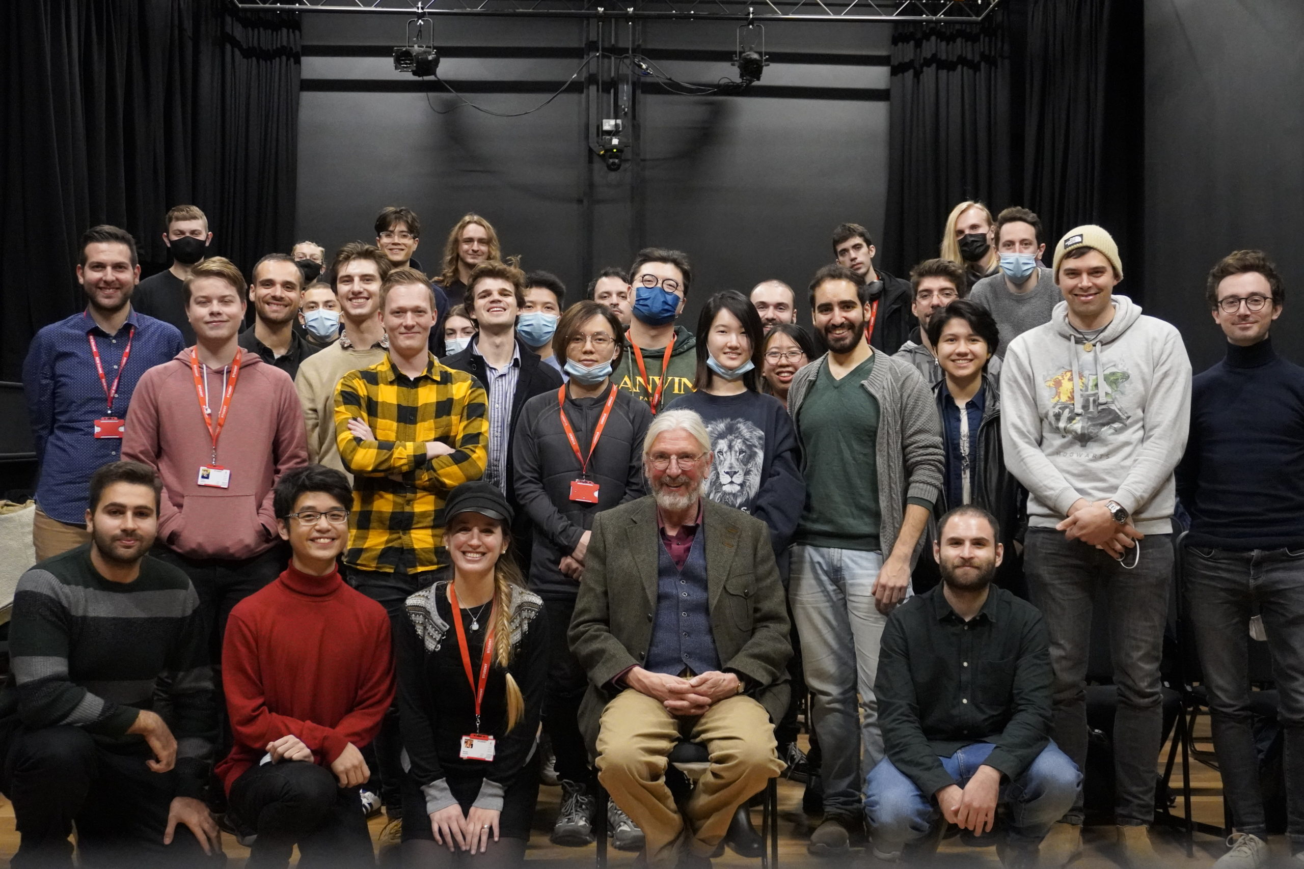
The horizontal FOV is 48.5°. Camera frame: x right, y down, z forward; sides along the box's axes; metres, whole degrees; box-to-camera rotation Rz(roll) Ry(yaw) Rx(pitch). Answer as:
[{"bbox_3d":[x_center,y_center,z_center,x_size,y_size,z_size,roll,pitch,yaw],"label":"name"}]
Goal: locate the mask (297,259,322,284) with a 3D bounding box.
[{"bbox_3d":[-1.502,-0.714,6.350,0.125,0.120,0.090,3,-9,-11],"label":"mask"}]

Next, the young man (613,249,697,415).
[{"bbox_3d":[0.012,0.309,4.780,0.500,1.843,0.340,0,0,-1],"label":"young man"}]

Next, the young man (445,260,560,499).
[{"bbox_3d":[-0.493,0.337,4.720,0.480,1.786,0.340,0,0,-6],"label":"young man"}]

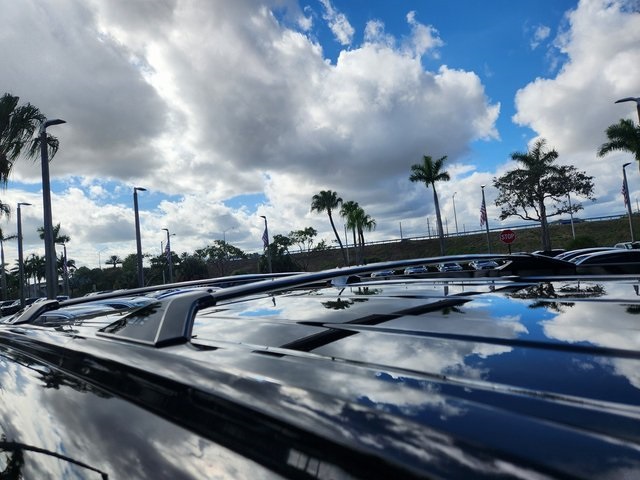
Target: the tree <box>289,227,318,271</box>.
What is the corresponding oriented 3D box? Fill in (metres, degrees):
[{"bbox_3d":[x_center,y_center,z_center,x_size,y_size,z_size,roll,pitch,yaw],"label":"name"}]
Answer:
[{"bbox_3d":[-2.214,1.775,59.825,3.880,7.110,3.600,-5,-3,0],"label":"tree"}]

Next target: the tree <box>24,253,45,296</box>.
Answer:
[{"bbox_3d":[-46.837,6.109,70.000,3.300,8.110,3.300,-2,-4,-34],"label":"tree"}]

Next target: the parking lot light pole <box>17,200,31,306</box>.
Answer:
[{"bbox_3d":[-19.114,1.386,27.846,0.400,7.500,1.050,-6,-3,20],"label":"parking lot light pole"}]

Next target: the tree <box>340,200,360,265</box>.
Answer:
[{"bbox_3d":[4.226,-0.206,53.769,2.350,9.410,2.400,-5,-3,0],"label":"tree"}]

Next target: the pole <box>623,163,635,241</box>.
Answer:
[{"bbox_3d":[22.645,-1.890,30.856,0.400,7.500,1.050,-6,-3,20],"label":"pole"}]

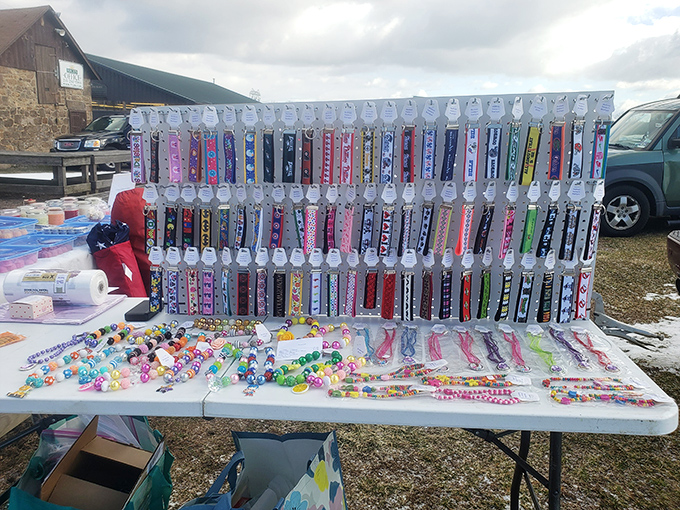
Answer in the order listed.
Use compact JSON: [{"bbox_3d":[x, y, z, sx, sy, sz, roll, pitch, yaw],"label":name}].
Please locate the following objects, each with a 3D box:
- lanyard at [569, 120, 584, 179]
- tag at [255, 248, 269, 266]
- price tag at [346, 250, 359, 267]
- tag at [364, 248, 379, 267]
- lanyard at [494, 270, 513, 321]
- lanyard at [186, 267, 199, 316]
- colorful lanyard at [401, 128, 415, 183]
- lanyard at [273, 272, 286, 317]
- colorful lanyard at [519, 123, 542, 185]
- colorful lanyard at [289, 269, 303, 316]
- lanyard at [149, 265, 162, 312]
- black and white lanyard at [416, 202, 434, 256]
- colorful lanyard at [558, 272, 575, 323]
[{"bbox_3d":[0.577,-0.256,1.245,0.034,0.140,0.014,-1,13,8],"label":"lanyard"},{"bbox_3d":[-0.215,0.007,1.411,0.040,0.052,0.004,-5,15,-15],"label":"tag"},{"bbox_3d":[0.036,0.010,1.407,0.044,0.055,0.005,8,15,30],"label":"price tag"},{"bbox_3d":[0.086,0.007,1.385,0.043,0.056,0.005,0,14,5],"label":"tag"},{"bbox_3d":[0.442,0.111,1.373,0.032,0.136,0.012,-4,16,-24],"label":"lanyard"},{"bbox_3d":[-0.430,0.110,1.495,0.034,0.145,0.012,1,13,7],"label":"lanyard"},{"bbox_3d":[0.175,-0.255,1.297,0.033,0.142,0.014,1,13,5],"label":"colorful lanyard"},{"bbox_3d":[-0.175,0.111,1.464,0.034,0.138,0.012,1,13,7],"label":"lanyard"},{"bbox_3d":[0.473,-0.249,1.260,0.034,0.150,0.014,6,14,9],"label":"colorful lanyard"},{"bbox_3d":[-0.124,0.109,1.453,0.034,0.141,0.014,5,14,7],"label":"colorful lanyard"},{"bbox_3d":[-0.540,0.101,1.499,0.033,0.146,0.011,3,15,-12],"label":"lanyard"},{"bbox_3d":[0.224,-0.066,1.341,0.032,0.140,0.012,13,16,27],"label":"black and white lanyard"},{"bbox_3d":[0.598,0.114,1.350,0.033,0.143,0.015,-3,14,-3],"label":"colorful lanyard"}]

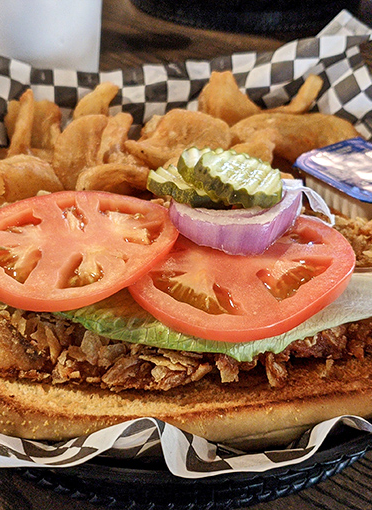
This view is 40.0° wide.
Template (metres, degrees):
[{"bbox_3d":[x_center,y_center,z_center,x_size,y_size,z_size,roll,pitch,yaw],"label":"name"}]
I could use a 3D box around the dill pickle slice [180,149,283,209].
[{"bbox_3d":[0.017,-0.030,0.196,0.038,0.009,0.031,15,36,-5],"label":"dill pickle slice"}]

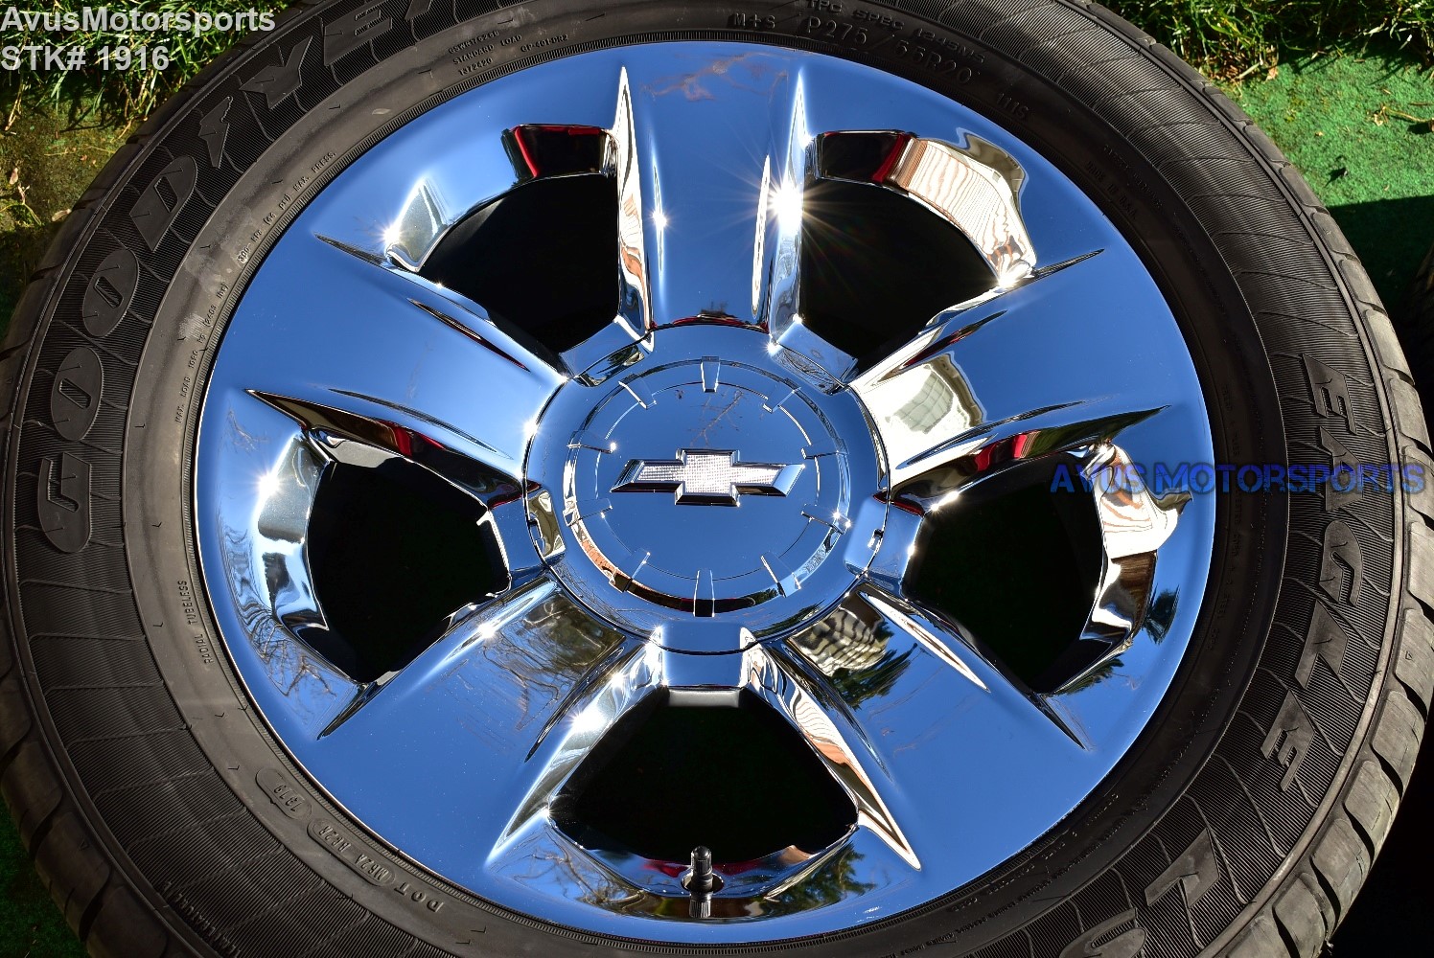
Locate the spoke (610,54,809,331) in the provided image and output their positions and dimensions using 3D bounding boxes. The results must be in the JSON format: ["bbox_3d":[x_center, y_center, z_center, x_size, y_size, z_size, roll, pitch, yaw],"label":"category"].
[{"bbox_3d":[-0.004,-0.165,1.202,0.110,0.047,0.166,1,76,-1],"label":"spoke"}]

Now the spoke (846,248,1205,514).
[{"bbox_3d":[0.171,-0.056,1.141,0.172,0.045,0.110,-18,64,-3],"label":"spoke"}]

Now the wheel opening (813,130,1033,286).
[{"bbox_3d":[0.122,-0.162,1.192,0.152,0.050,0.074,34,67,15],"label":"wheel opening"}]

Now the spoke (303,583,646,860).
[{"bbox_3d":[-0.113,0.122,1.050,0.110,0.047,0.166,34,54,15],"label":"spoke"}]

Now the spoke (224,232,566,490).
[{"bbox_3d":[-0.177,-0.058,1.142,0.166,0.047,0.110,23,64,-4],"label":"spoke"}]

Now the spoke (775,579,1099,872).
[{"bbox_3d":[0.099,0.126,1.052,0.110,0.047,0.166,-32,55,-16],"label":"spoke"}]

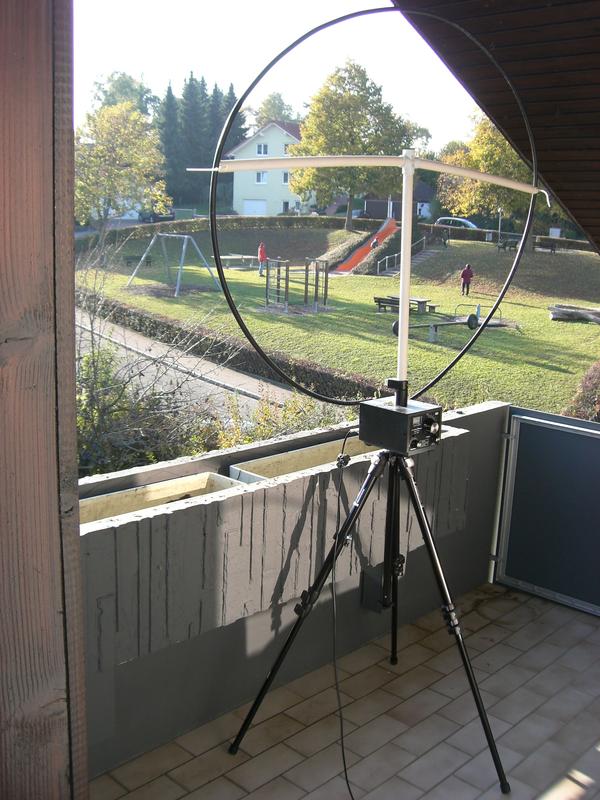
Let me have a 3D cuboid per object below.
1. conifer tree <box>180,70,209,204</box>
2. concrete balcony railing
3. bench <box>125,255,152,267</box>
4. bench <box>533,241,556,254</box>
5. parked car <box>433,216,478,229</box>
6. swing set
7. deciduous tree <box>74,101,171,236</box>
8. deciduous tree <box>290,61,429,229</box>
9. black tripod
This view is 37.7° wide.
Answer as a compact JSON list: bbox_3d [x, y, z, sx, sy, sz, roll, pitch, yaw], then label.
[{"bbox_3d":[-12.127,-29.777,100.000,3.800,15.000,3.800,2,12,0],"label":"conifer tree"},{"bbox_3d":[0.037,0.607,3.312,0.439,0.882,2.499,14,17,43],"label":"concrete balcony railing"},{"bbox_3d":[-9.011,-7.784,49.000,1.550,0.750,0.650,0,13,-11],"label":"bench"},{"bbox_3d":[15.034,-9.359,54.000,1.600,0.820,0.650,7,13,20],"label":"bench"},{"bbox_3d":[11.770,-12.608,64.000,4.200,1.480,1.750,6,13,16],"label":"parked car"},{"bbox_3d":[-5.441,-5.971,37.986,2.700,2.360,4.400,-6,15,-35],"label":"swing set"},{"bbox_3d":[-11.406,-14.296,54.000,7.000,8.400,6.800,2,12,0],"label":"deciduous tree"},{"bbox_3d":[3.930,-16.841,58.000,9.000,11.000,9.000,2,12,0],"label":"deciduous tree"},{"bbox_3d":[0.291,0.617,3.023,0.904,1.000,0.751,4,12,10],"label":"black tripod"}]

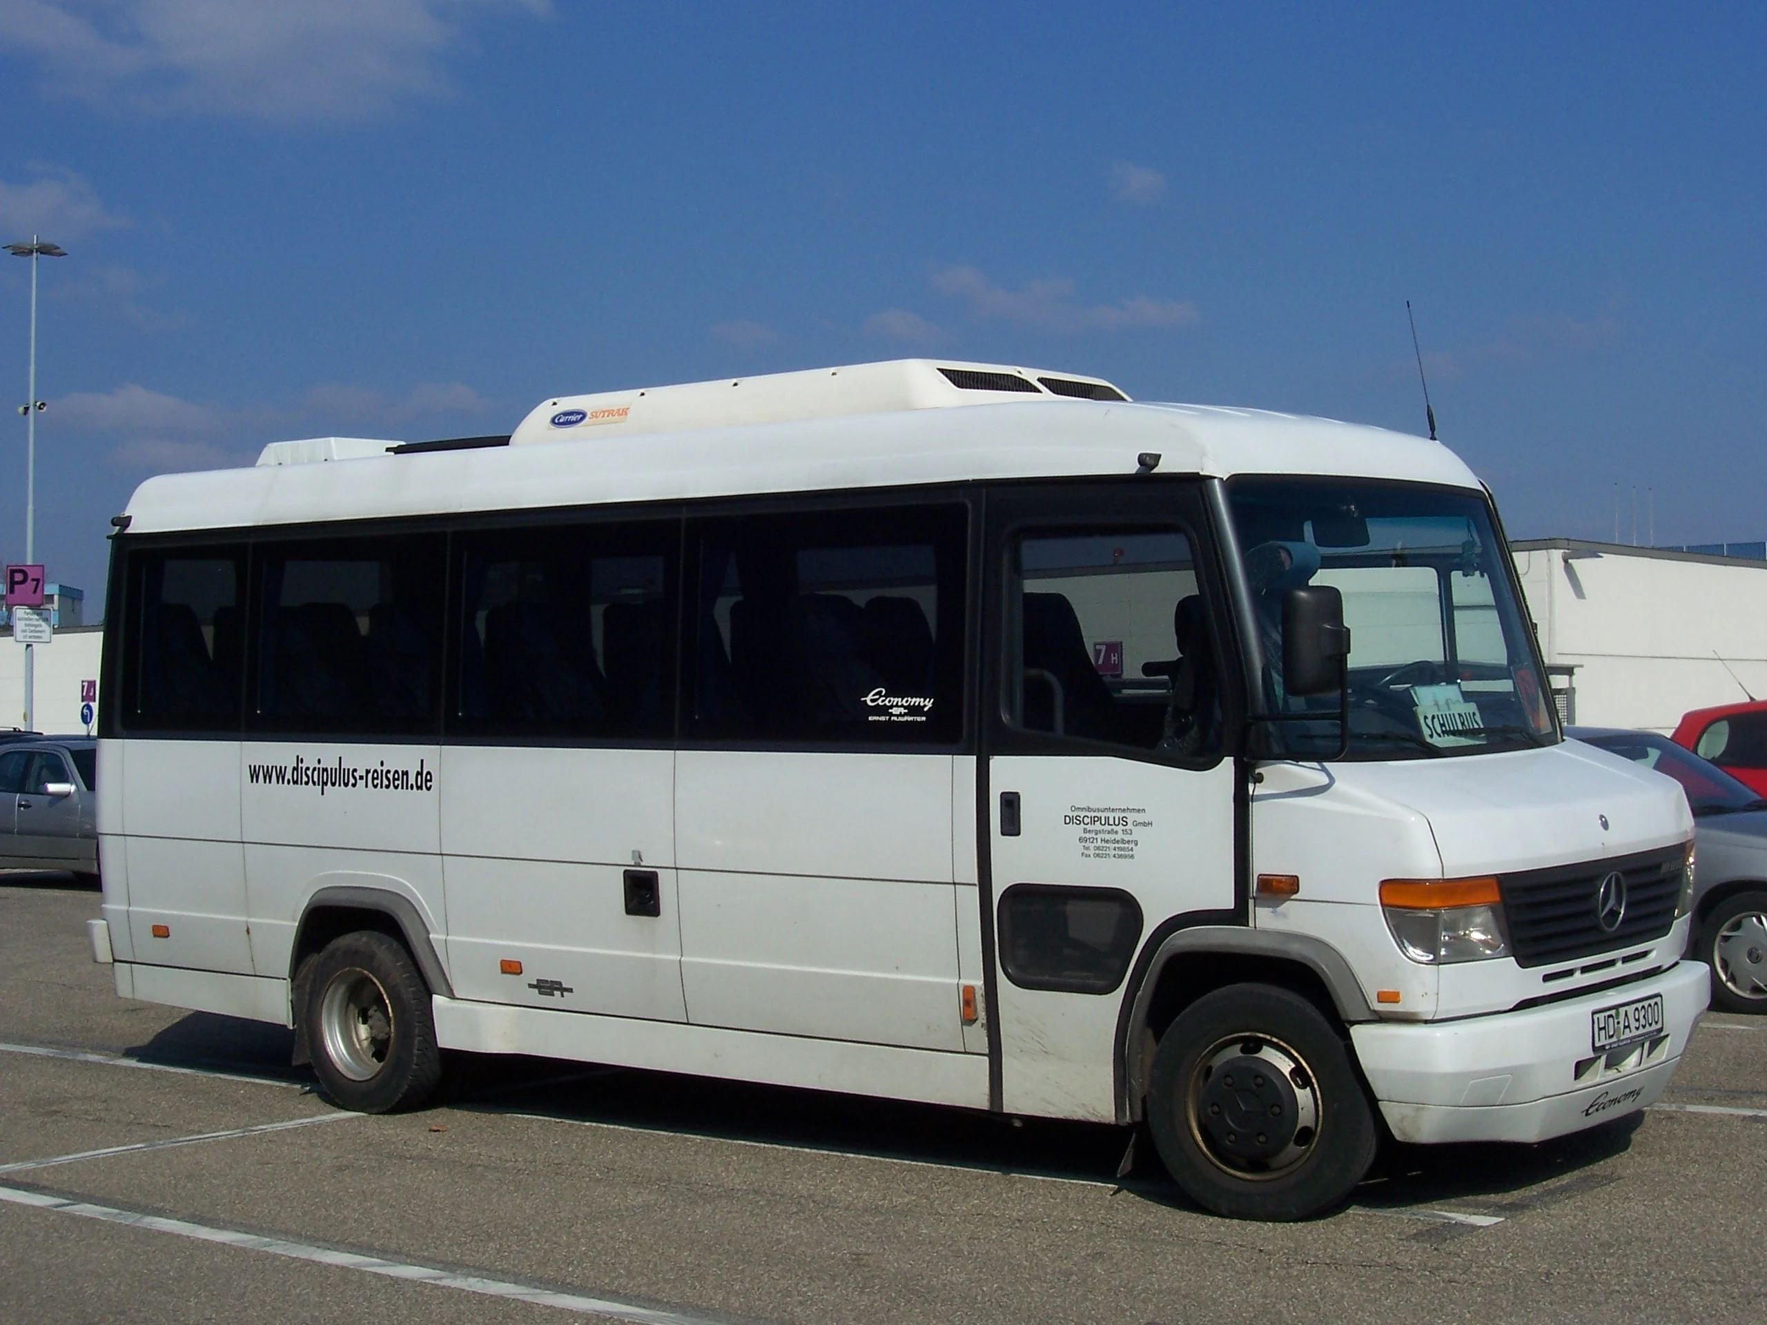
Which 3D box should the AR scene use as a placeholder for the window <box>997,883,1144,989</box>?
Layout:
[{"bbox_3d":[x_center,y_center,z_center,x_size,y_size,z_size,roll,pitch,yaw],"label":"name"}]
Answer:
[{"bbox_3d":[0.605,0.889,8.714,0.576,0.353,0.051,-1,1,40],"label":"window"}]

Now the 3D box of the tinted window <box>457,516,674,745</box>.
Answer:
[{"bbox_3d":[-1.242,-0.121,10.489,1.289,0.828,0.050,0,-3,39],"label":"tinted window"}]

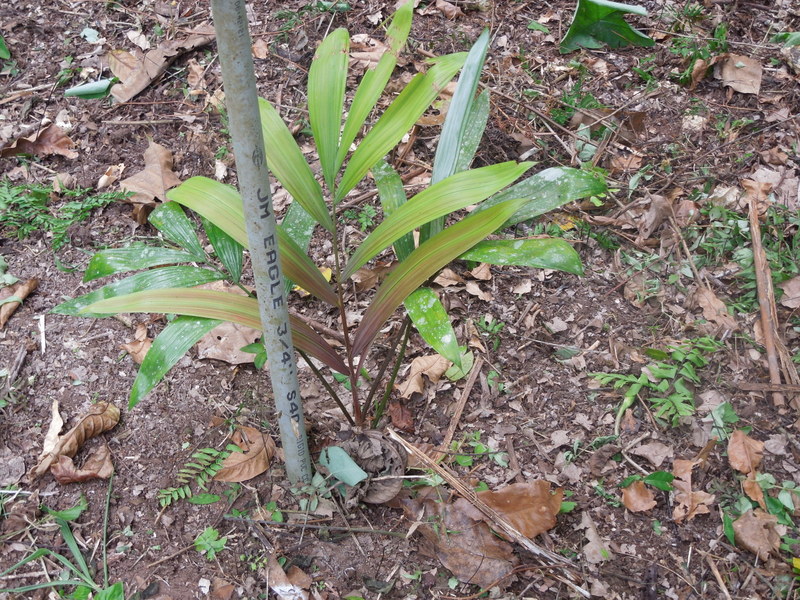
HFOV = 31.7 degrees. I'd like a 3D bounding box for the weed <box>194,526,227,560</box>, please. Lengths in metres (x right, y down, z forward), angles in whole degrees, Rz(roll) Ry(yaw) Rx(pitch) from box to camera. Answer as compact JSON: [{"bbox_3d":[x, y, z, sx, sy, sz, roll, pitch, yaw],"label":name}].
[{"bbox_3d":[-0.199,0.256,1.485,0.028,0.015,0.029,25,50,27],"label":"weed"}]

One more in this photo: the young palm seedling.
[{"bbox_3d":[-0.067,-0.081,1.482,0.600,0.480,0.360,-3,43,0],"label":"young palm seedling"}]

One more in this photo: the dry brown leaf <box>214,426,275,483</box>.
[{"bbox_3d":[-0.167,0.172,1.555,0.055,0.022,0.077,9,49,10],"label":"dry brown leaf"}]

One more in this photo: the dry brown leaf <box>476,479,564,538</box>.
[{"bbox_3d":[0.133,0.223,1.499,0.091,0.022,0.068,-9,49,-6],"label":"dry brown leaf"}]

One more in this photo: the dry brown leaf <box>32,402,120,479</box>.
[{"bbox_3d":[-0.360,0.157,1.564,0.072,0.035,0.120,29,52,30],"label":"dry brown leaf"}]

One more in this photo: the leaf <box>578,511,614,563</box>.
[{"bbox_3d":[0.200,0.249,1.480,0.028,0.012,0.065,-17,50,-13],"label":"leaf"}]

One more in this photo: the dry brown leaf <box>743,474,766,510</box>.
[{"bbox_3d":[0.378,0.205,1.504,0.018,0.012,0.050,-7,43,-4],"label":"dry brown leaf"}]

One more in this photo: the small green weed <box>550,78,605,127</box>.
[{"bbox_3d":[0.235,-0.270,1.923,0.076,0.035,0.054,-30,54,-22],"label":"small green weed"}]

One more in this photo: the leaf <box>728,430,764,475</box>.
[{"bbox_3d":[0.378,0.167,1.541,0.037,0.018,0.049,18,47,22],"label":"leaf"}]

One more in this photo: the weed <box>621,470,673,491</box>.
[{"bbox_3d":[0.265,0.198,1.514,0.059,0.025,0.026,1,49,3],"label":"weed"}]

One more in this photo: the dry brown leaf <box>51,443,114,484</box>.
[{"bbox_3d":[-0.348,0.180,1.546,0.067,0.027,0.045,-3,43,0],"label":"dry brown leaf"}]

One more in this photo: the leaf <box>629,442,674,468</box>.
[{"bbox_3d":[0.279,0.167,1.552,0.043,0.012,0.029,23,49,26],"label":"leaf"}]

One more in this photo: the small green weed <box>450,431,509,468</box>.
[{"bbox_3d":[0.088,0.165,1.560,0.064,0.022,0.044,-1,43,3],"label":"small green weed"}]

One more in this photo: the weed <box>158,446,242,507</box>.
[{"bbox_3d":[-0.221,0.190,1.536,0.043,0.030,0.109,29,56,25],"label":"weed"}]

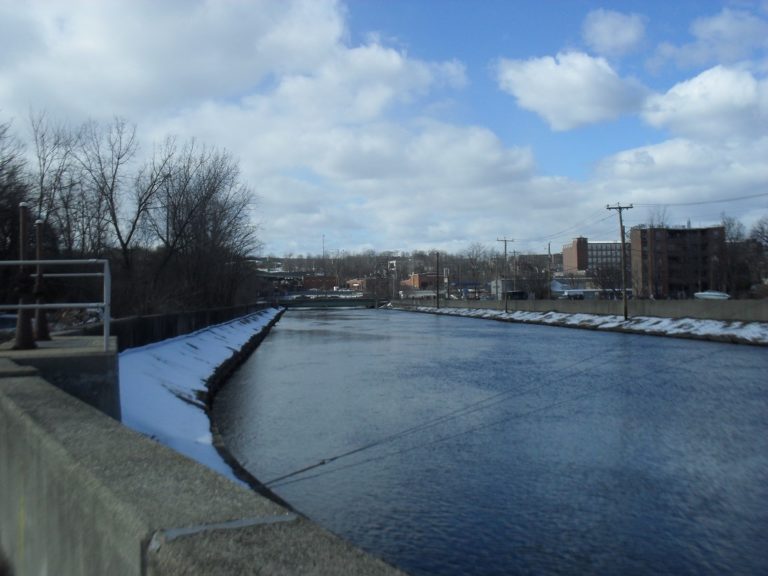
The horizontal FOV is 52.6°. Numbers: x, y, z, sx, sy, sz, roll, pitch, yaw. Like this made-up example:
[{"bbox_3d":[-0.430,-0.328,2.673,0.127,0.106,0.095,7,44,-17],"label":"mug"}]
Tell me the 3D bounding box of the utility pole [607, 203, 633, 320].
[{"bbox_3d":[22.115,-2.457,72.000,2.450,10.900,0.350,-3,-1,-7],"label":"utility pole"}]

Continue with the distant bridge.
[{"bbox_3d":[-15.785,4.506,238.000,33.000,3.100,9.000,0,-1,-7],"label":"distant bridge"}]

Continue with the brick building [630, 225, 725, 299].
[{"bbox_3d":[60.355,-4.651,160.500,15.800,14.600,14.500,-1,-1,10],"label":"brick building"}]

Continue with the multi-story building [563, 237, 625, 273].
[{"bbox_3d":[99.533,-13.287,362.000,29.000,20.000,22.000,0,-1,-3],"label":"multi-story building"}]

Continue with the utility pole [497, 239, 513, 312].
[{"bbox_3d":[17.735,-1.938,114.000,2.450,11.100,0.350,-1,-1,-7],"label":"utility pole"}]

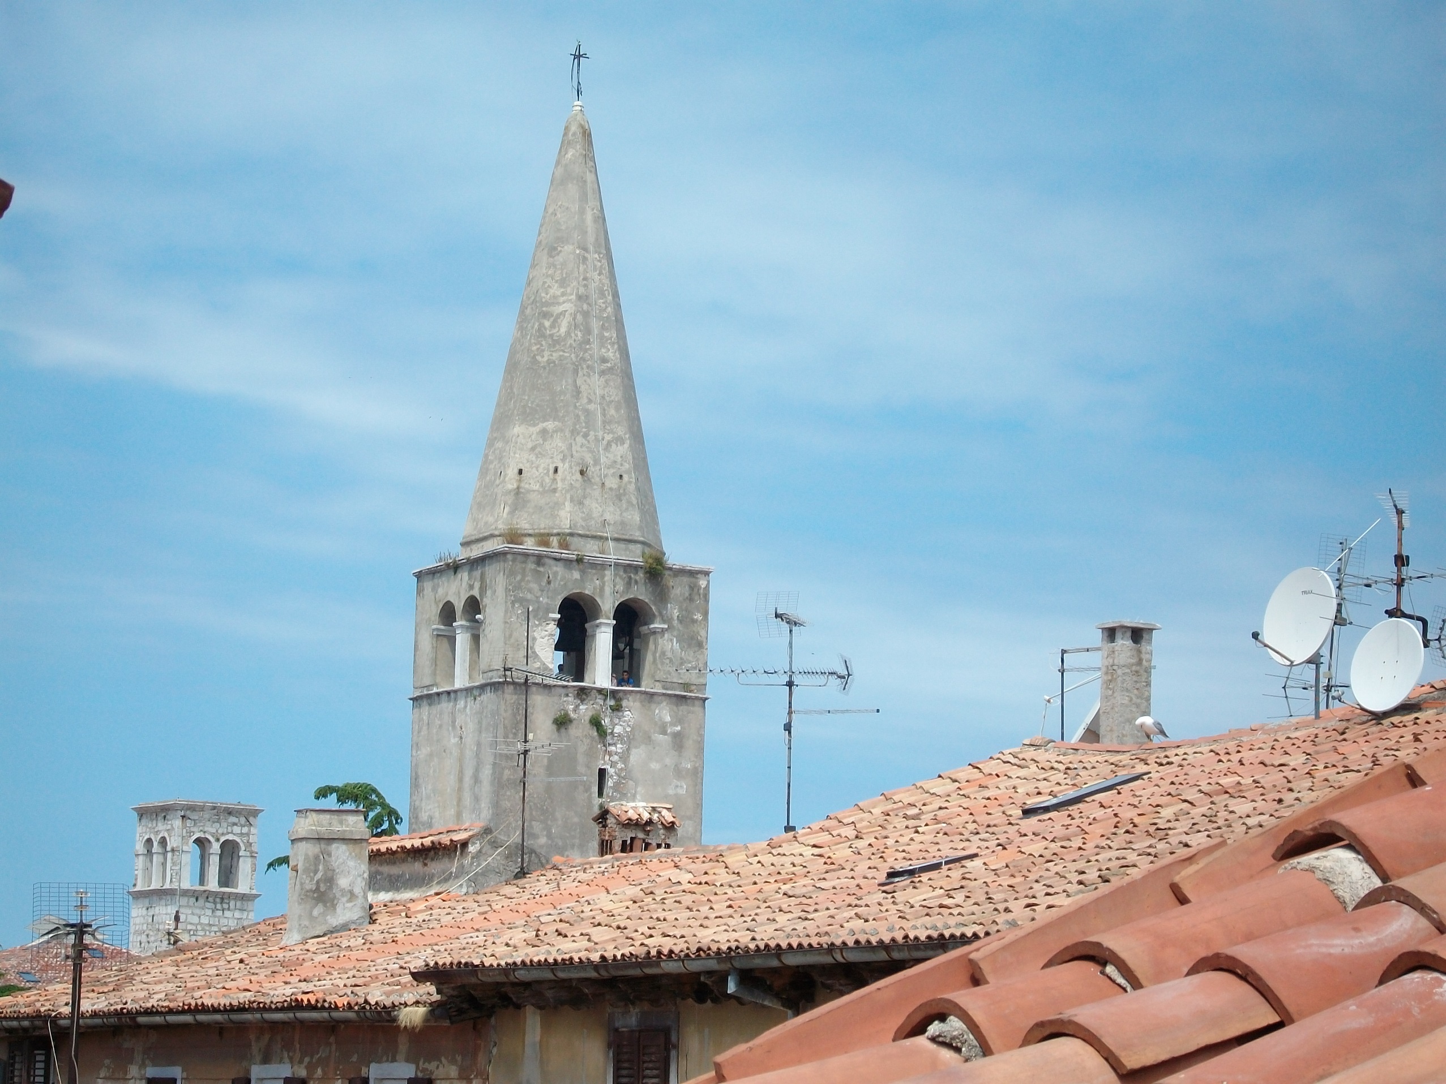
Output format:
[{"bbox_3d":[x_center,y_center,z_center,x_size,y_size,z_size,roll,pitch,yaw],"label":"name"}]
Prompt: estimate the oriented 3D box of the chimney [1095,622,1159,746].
[{"bbox_3d":[5.033,1.823,49.893,0.570,1.648,0.570,6,-9,-28],"label":"chimney"}]

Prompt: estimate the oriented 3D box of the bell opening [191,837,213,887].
[{"bbox_3d":[-25.207,15.401,192.906,1.151,2.406,0.550,7,-10,-34],"label":"bell opening"}]

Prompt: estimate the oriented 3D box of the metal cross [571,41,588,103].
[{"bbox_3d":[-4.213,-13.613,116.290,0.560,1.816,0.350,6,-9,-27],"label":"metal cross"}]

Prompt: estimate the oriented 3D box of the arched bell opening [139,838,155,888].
[{"bbox_3d":[-27.704,15.604,194.866,0.550,2.419,1.200,7,-10,-34],"label":"arched bell opening"}]

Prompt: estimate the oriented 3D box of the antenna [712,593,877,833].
[{"bbox_3d":[0.803,2.208,51.714,2.400,3.115,0.750,2,-8,0],"label":"antenna"}]

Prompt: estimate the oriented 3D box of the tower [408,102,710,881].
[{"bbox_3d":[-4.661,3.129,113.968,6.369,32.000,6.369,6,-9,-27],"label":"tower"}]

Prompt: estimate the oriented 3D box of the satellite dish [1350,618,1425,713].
[{"bbox_3d":[7.292,1.351,44.000,0.220,1.068,0.989,24,-21,-38],"label":"satellite dish"}]

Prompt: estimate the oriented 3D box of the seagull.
[{"bbox_3d":[5.278,2.288,49.222,0.420,0.320,0.200,8,-10,-40],"label":"seagull"}]

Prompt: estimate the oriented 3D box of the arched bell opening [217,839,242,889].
[{"bbox_3d":[-23.954,15.591,193.756,1.192,2.335,0.550,7,-10,-34],"label":"arched bell opening"}]

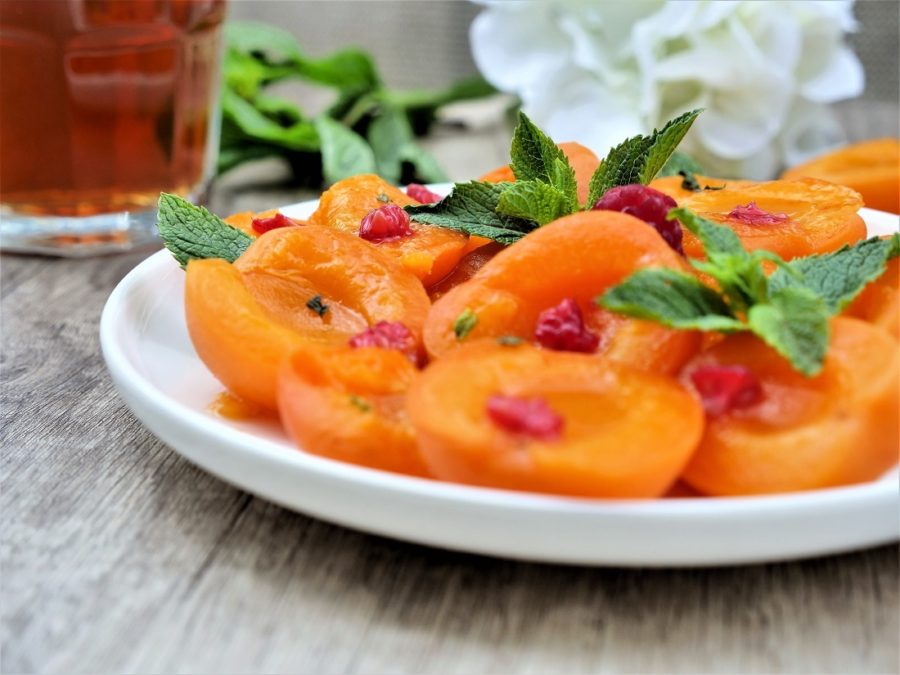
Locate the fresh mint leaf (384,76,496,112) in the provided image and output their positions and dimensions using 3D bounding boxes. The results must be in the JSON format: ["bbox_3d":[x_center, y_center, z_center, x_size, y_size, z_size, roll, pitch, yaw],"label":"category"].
[{"bbox_3d":[-0.003,-0.083,0.620,0.040,0.010,0.016,-7,21,-19],"label":"fresh mint leaf"}]

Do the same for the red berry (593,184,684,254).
[{"bbox_3d":[0.038,-0.024,0.372,0.017,0.015,0.018,0,19,0],"label":"red berry"}]

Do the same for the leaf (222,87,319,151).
[{"bbox_3d":[-0.056,-0.067,0.560,0.034,0.014,0.018,7,21,19],"label":"leaf"}]

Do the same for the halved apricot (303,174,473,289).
[{"bbox_3d":[-0.014,-0.016,0.402,0.038,0.021,0.040,3,37,-1],"label":"halved apricot"}]

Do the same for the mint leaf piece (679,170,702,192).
[{"bbox_3d":[0.056,-0.036,0.420,0.006,0.004,0.005,1,19,0],"label":"mint leaf piece"}]

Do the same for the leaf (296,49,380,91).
[{"bbox_3d":[-0.037,-0.088,0.600,0.030,0.012,0.018,3,20,9],"label":"leaf"}]

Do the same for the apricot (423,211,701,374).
[{"bbox_3d":[0.021,-0.002,0.355,0.051,0.024,0.043,0,39,0],"label":"apricot"}]

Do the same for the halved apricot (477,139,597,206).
[{"bbox_3d":[0.023,-0.035,0.430,0.036,0.024,0.036,-2,31,1],"label":"halved apricot"}]

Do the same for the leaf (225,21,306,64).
[{"bbox_3d":[-0.062,-0.098,0.605,0.032,0.012,0.020,0,19,0],"label":"leaf"}]

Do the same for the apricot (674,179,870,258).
[{"bbox_3d":[0.070,-0.020,0.405,0.042,0.021,0.042,0,19,0],"label":"apricot"}]

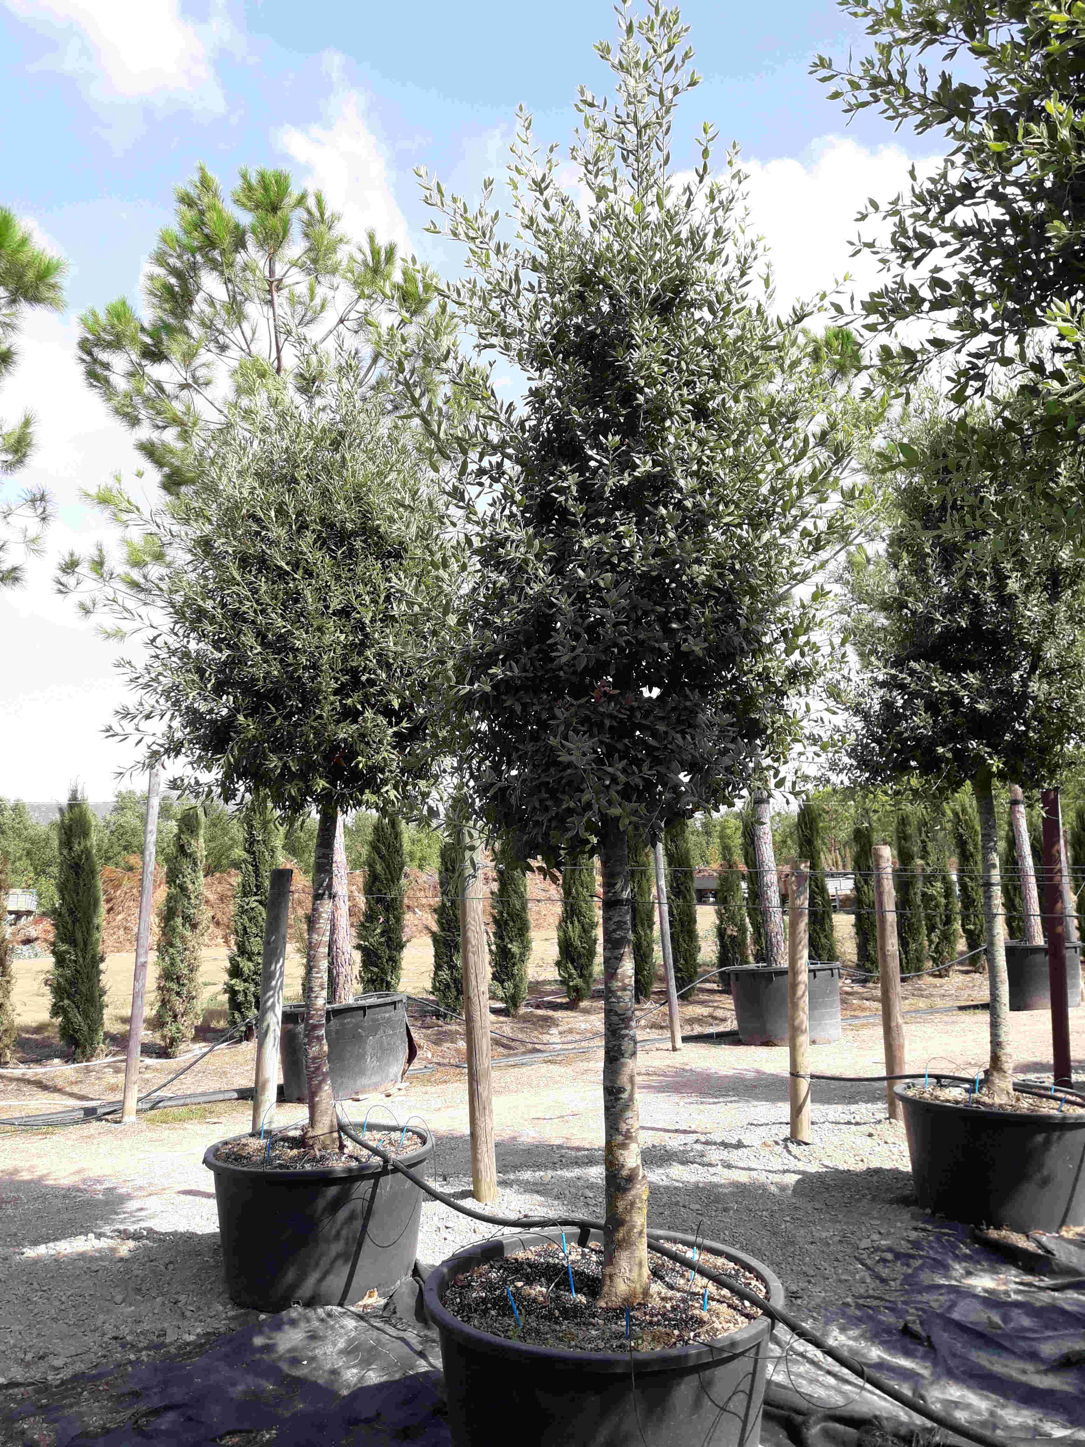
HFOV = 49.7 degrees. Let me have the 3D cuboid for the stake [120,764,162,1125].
[{"bbox_3d":[-2.484,1.342,7.295,0.083,2.221,0.083,2,-7,0],"label":"stake"}]

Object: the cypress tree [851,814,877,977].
[{"bbox_3d":[4.262,2.267,15.349,0.400,2.143,0.400,-1,-7,15],"label":"cypress tree"}]

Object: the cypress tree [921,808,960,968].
[{"bbox_3d":[5.550,2.298,16.301,0.535,2.309,0.535,-2,-7,18],"label":"cypress tree"}]

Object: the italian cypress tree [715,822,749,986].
[{"bbox_3d":[2.306,2.209,14.342,0.416,2.015,0.416,-1,-7,9],"label":"italian cypress tree"}]

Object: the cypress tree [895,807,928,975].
[{"bbox_3d":[4.976,2.306,15.995,0.461,2.250,0.461,-1,-7,0],"label":"cypress tree"}]

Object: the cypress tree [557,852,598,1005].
[{"bbox_3d":[0.365,2.099,13.017,0.458,2.055,0.458,-1,-7,0],"label":"cypress tree"}]

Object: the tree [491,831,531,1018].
[{"bbox_3d":[-0.347,2.017,12.398,0.436,2.085,0.436,-1,-7,0],"label":"tree"}]

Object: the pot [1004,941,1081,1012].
[{"bbox_3d":[5.226,2.642,12.395,0.968,0.682,0.968,-1,-7,0],"label":"pot"}]

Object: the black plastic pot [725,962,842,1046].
[{"bbox_3d":[2.136,2.444,10.313,0.990,0.640,0.990,-1,-7,12],"label":"black plastic pot"}]

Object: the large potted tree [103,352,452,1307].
[{"bbox_3d":[-1.050,0.269,4.624,1.415,3.644,1.415,-1,-7,0],"label":"large potted tree"}]

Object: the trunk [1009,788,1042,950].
[{"bbox_3d":[5.198,1.458,12.596,0.146,1.839,0.146,-8,-9,22],"label":"trunk"}]

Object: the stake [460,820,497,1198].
[{"bbox_3d":[-0.306,1.347,5.497,0.106,1.717,0.106,-2,-6,-3],"label":"stake"}]

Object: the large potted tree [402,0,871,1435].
[{"bbox_3d":[0.261,-0.088,3.079,1.196,3.932,1.196,-1,-7,0],"label":"large potted tree"}]

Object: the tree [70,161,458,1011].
[{"bbox_3d":[-2.069,-0.898,8.651,2.922,6.989,2.922,-1,-7,0],"label":"tree"}]

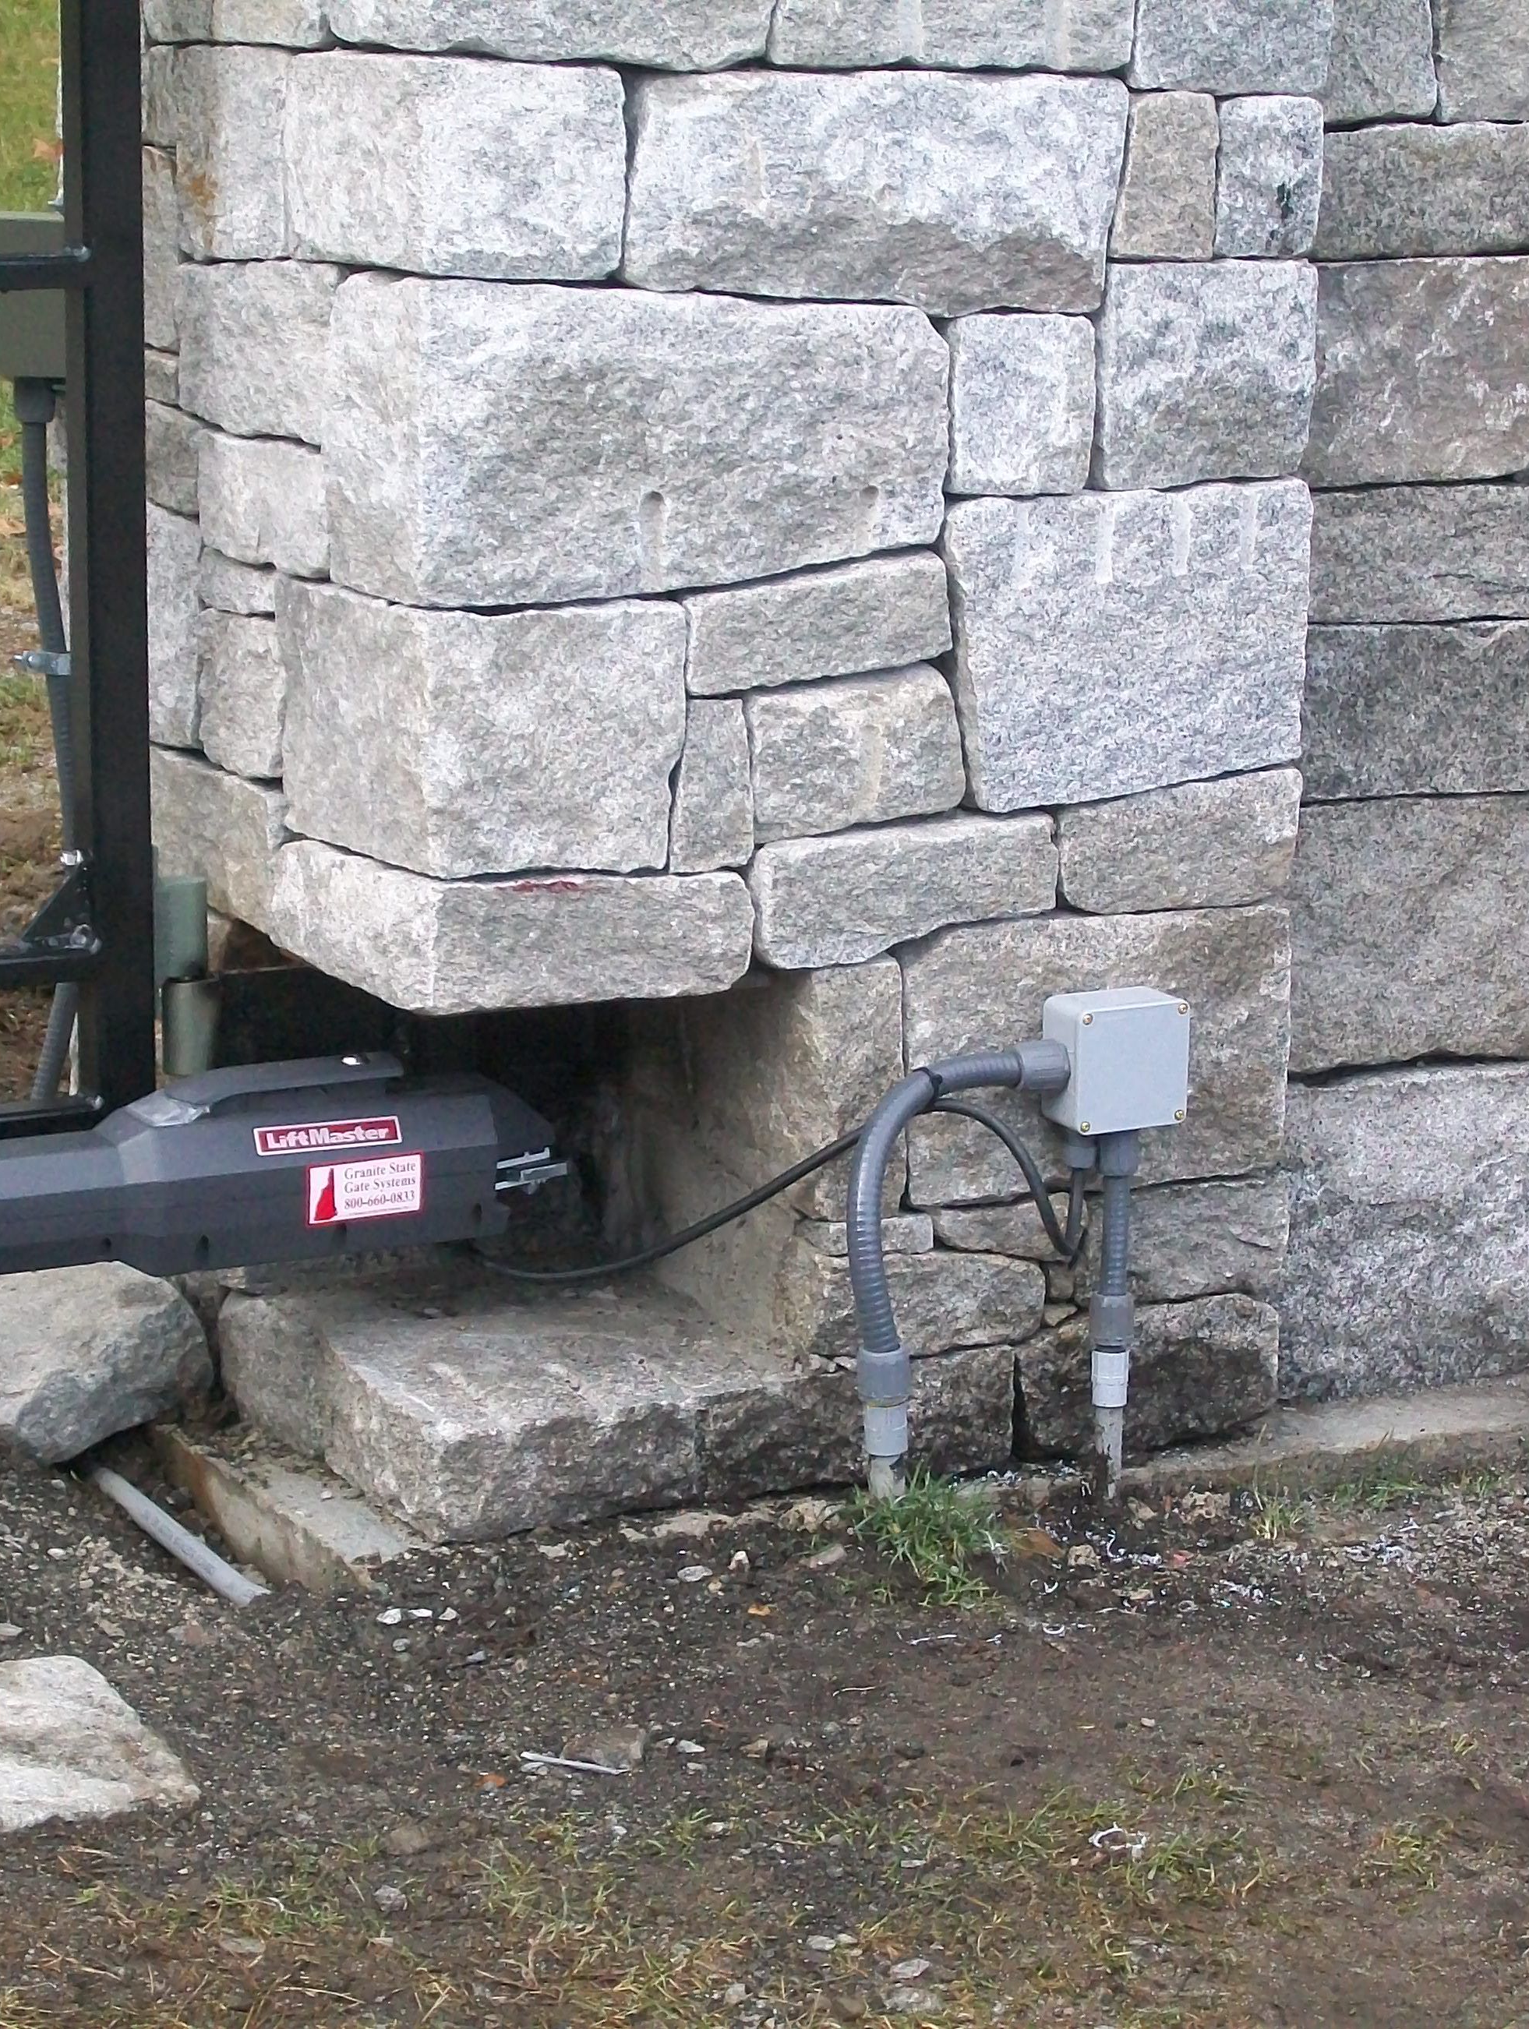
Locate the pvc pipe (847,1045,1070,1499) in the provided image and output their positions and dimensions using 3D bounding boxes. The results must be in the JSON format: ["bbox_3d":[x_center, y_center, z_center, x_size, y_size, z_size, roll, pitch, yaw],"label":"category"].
[{"bbox_3d":[0.161,0.212,4.544,0.203,0.375,0.050,-5,13,-24],"label":"pvc pipe"}]

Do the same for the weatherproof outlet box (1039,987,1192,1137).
[{"bbox_3d":[0.293,0.038,4.570,0.103,0.104,0.064,-5,13,-24],"label":"weatherproof outlet box"}]

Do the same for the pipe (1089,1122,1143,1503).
[{"bbox_3d":[0.294,0.252,4.602,0.038,0.313,0.038,0,12,0],"label":"pipe"}]

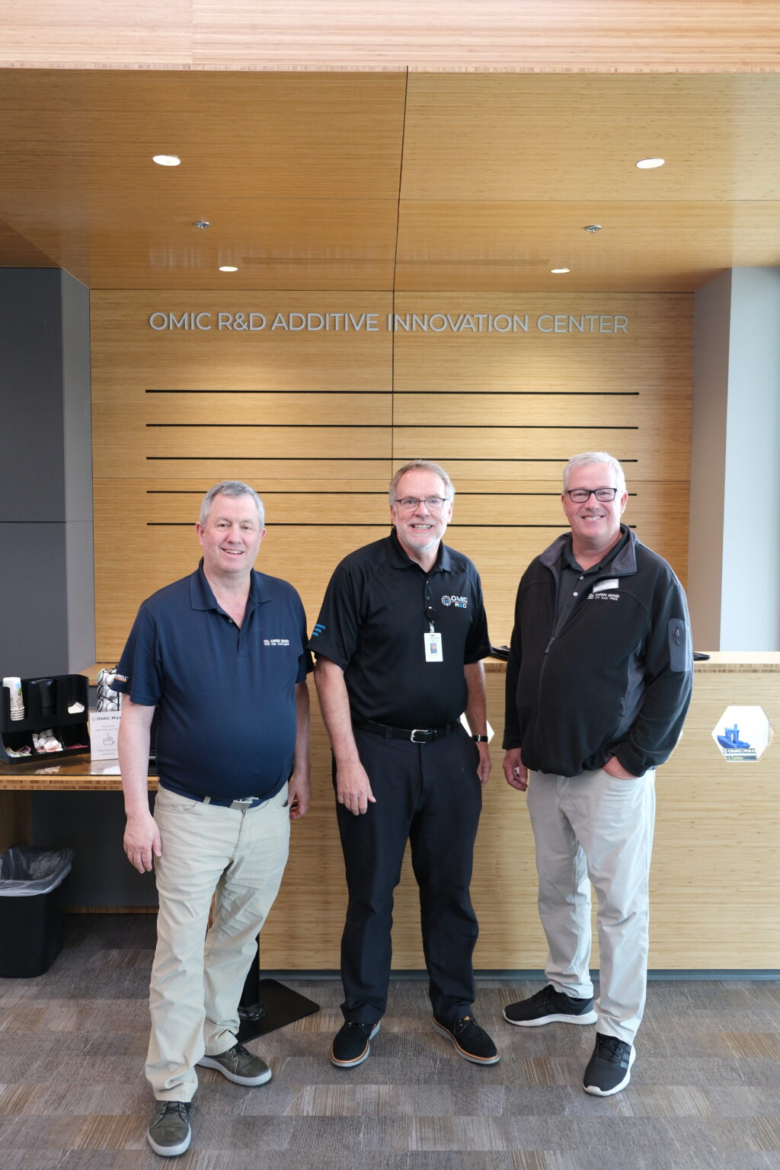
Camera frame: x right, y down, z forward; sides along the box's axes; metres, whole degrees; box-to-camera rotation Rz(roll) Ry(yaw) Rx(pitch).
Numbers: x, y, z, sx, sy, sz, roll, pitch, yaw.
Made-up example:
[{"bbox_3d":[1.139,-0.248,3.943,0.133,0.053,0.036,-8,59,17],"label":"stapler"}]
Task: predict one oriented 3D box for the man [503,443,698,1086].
[{"bbox_3d":[0.604,0.526,2.902,0.580,1.865,0.410,3,5,35],"label":"man"}]

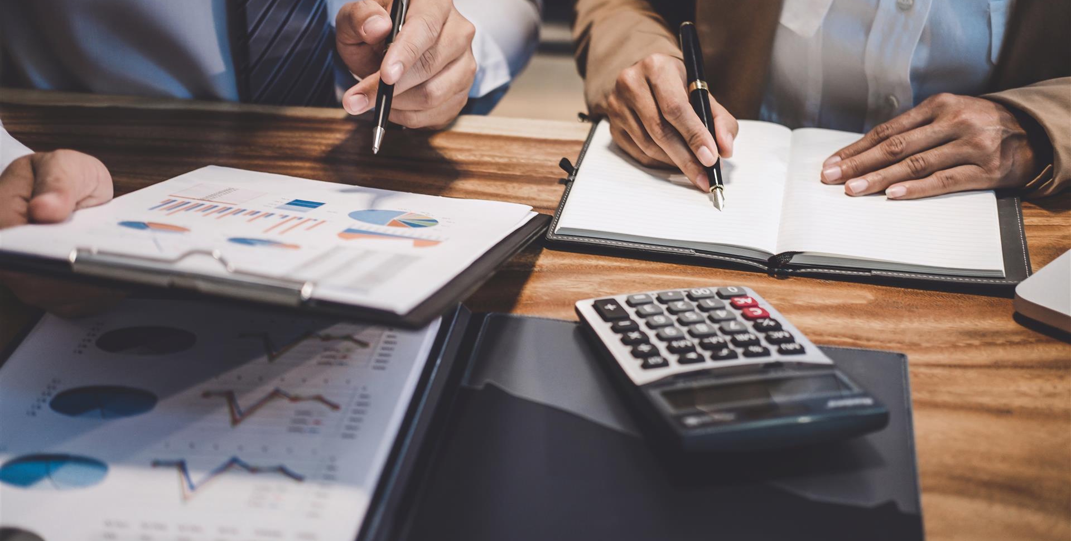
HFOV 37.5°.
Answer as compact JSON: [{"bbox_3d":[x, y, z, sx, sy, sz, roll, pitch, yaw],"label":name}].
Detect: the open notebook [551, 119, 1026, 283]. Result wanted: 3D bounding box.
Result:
[{"bbox_3d":[0.187,-0.054,1.145,0.325,0.020,0.212,6,28,10],"label":"open notebook"}]

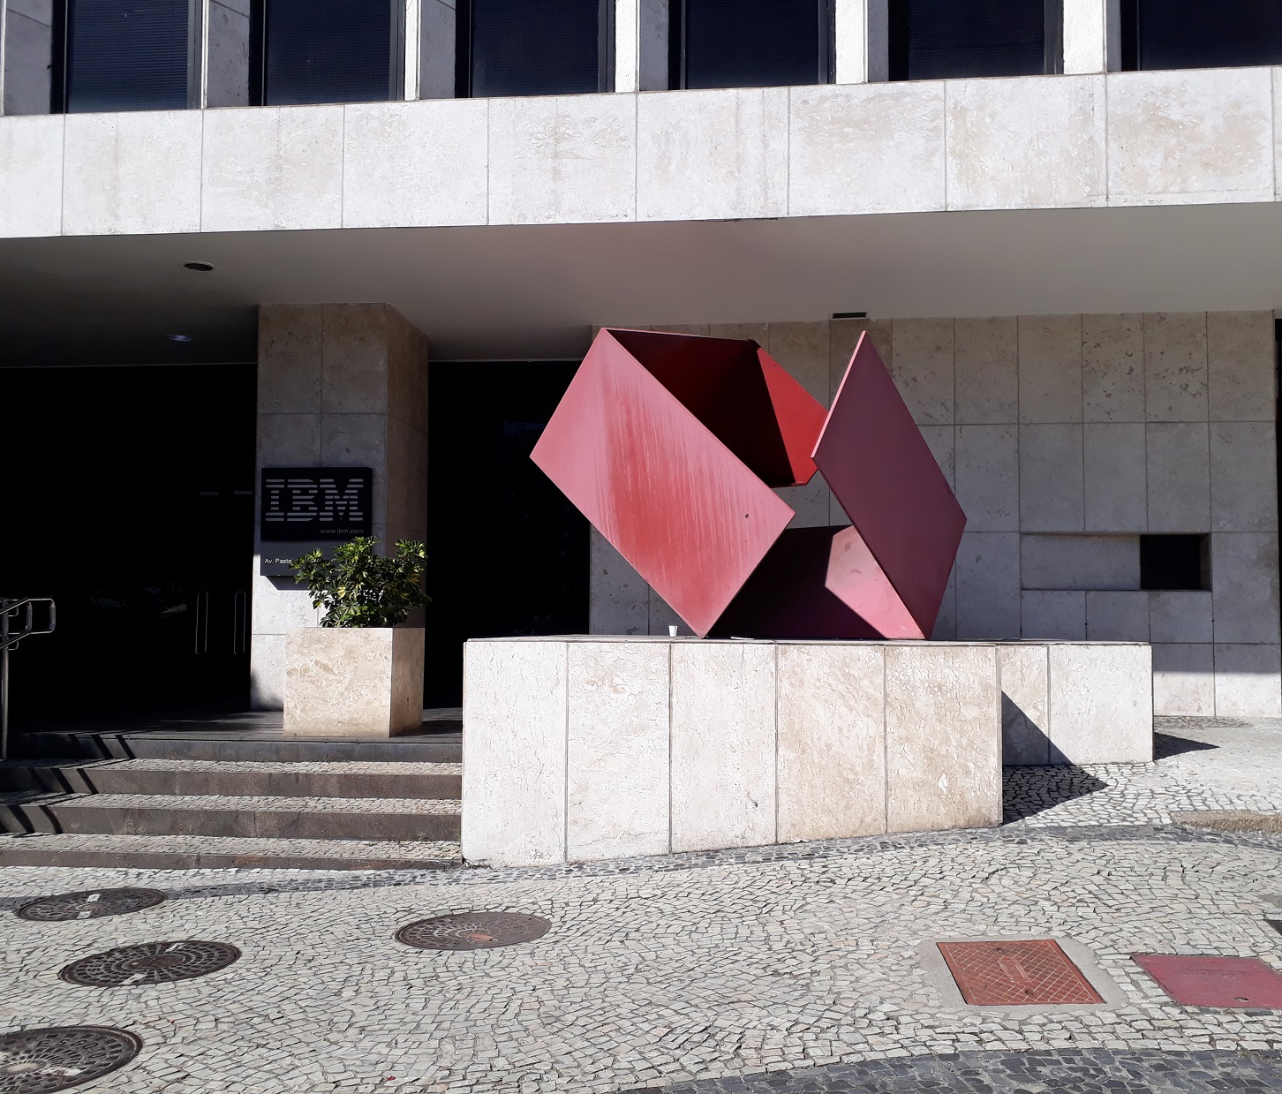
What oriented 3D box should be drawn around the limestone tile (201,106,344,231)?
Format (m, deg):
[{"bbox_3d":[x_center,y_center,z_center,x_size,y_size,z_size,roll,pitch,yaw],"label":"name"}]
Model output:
[{"bbox_3d":[-2.562,-2.627,7.924,1.020,0.871,0.041,0,-3,5],"label":"limestone tile"}]

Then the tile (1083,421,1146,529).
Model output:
[{"bbox_3d":[4.679,-0.685,11.242,0.603,1.082,0.040,0,-3,6],"label":"tile"}]

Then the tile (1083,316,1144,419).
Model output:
[{"bbox_3d":[4.132,-1.568,9.985,0.540,0.959,0.030,0,-2,6],"label":"tile"}]

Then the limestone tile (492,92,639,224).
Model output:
[{"bbox_3d":[-0.531,-2.628,7.729,1.020,0.871,0.041,0,-3,5],"label":"limestone tile"}]

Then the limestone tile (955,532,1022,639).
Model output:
[{"bbox_3d":[3.051,0.349,10.008,0.540,0.961,0.030,0,-2,6],"label":"limestone tile"}]

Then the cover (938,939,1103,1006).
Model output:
[{"bbox_3d":[1.232,1.410,3.749,0.409,0.030,0.647,-3,-4,7],"label":"cover"}]

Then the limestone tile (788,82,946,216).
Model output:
[{"bbox_3d":[1.484,-2.617,7.497,1.016,0.869,0.030,0,-3,5],"label":"limestone tile"}]

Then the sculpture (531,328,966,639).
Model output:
[{"bbox_3d":[0.788,-0.444,8.223,3.041,2.166,1.800,0,-3,6],"label":"sculpture"}]

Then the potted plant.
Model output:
[{"bbox_3d":[-2.049,0.635,8.318,0.898,1.408,0.847,0,-3,5],"label":"potted plant"}]

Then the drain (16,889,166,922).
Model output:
[{"bbox_3d":[-2.640,1.744,5.499,0.643,0.040,0.643,-2,-4,5],"label":"drain"}]

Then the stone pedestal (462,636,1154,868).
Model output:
[{"bbox_3d":[1.292,1.278,8.072,4.312,1.283,3.500,0,-3,6],"label":"stone pedestal"}]

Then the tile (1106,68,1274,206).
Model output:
[{"bbox_3d":[3.401,-2.540,7.071,0.984,0.841,0.030,0,-2,6],"label":"tile"}]

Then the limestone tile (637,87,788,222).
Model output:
[{"bbox_3d":[0.476,-2.615,7.593,1.008,0.869,0.030,0,-3,5],"label":"limestone tile"}]

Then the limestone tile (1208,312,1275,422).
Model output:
[{"bbox_3d":[5.172,-1.559,9.819,0.552,0.963,0.030,0,-3,5],"label":"limestone tile"}]

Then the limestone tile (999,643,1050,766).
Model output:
[{"bbox_3d":[2.436,1.064,7.694,0.618,0.808,0.040,0,-3,6],"label":"limestone tile"}]

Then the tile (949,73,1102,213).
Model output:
[{"bbox_3d":[2.421,-2.539,7.165,0.984,0.841,0.030,0,-2,6],"label":"tile"}]

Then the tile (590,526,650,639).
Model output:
[{"bbox_3d":[-0.193,0.352,10.321,0.535,0.961,0.030,0,-2,6],"label":"tile"}]

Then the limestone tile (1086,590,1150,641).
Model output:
[{"bbox_3d":[4.125,0.608,9.894,0.540,0.442,0.030,0,-2,6],"label":"limestone tile"}]

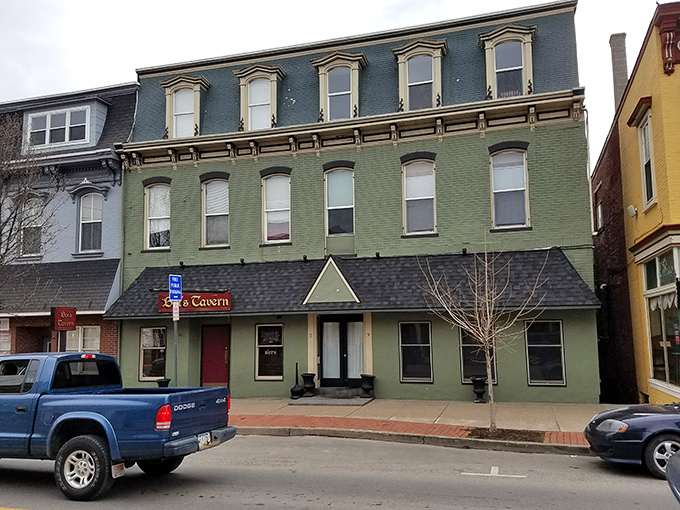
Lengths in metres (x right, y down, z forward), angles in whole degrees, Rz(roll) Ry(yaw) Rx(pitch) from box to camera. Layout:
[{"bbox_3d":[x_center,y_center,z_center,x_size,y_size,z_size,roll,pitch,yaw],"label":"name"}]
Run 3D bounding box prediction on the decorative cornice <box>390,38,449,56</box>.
[{"bbox_3d":[2.367,-6.087,15.021,1.570,0.420,0.500,-3,-7,15],"label":"decorative cornice"}]

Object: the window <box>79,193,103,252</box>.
[{"bbox_3d":[-8.435,-1.103,17.207,0.879,2.026,0.130,-3,-6,15],"label":"window"}]

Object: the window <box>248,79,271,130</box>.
[{"bbox_3d":[-2.545,-4.741,15.992,0.789,1.706,0.120,-3,-6,15],"label":"window"}]

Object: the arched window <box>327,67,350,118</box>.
[{"bbox_3d":[-0.048,-4.902,15.512,0.686,1.560,0.140,-3,-7,15],"label":"arched window"}]

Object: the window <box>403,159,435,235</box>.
[{"bbox_3d":[2.188,-1.639,14.252,0.931,2.129,0.130,-3,-6,15],"label":"window"}]

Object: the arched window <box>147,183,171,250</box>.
[{"bbox_3d":[-5.837,-1.234,16.429,0.780,2.010,0.160,-3,-7,15],"label":"arched window"}]

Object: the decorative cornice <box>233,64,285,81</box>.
[{"bbox_3d":[-2.560,-5.712,16.186,1.603,0.462,0.600,-3,-6,15],"label":"decorative cornice"}]

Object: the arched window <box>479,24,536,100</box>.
[{"bbox_3d":[4.662,-5.372,14.331,1.500,2.100,0.520,-3,-7,15],"label":"arched window"}]

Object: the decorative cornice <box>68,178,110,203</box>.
[{"bbox_3d":[-8.323,-2.137,16.971,1.320,0.620,0.320,-3,-7,15],"label":"decorative cornice"}]

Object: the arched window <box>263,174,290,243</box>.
[{"bbox_3d":[-1.965,-1.423,15.378,0.931,2.101,0.130,-3,-6,15],"label":"arched window"}]

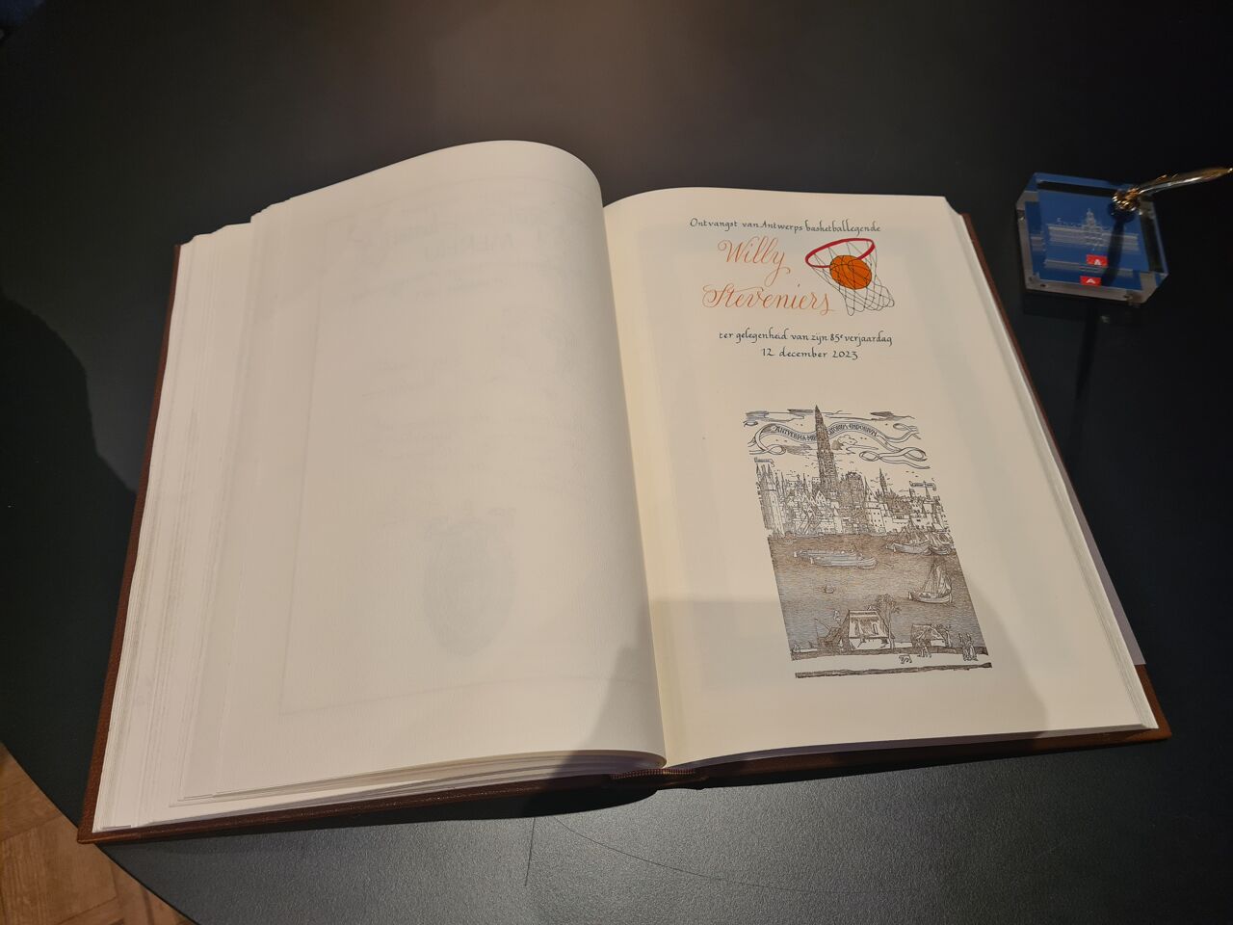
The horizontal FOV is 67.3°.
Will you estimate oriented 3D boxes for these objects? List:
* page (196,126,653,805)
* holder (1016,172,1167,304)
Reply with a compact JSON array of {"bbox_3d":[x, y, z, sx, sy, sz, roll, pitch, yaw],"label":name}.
[{"bbox_3d":[-0.106,-0.018,0.550,0.241,0.075,0.394,-4,61,-5],"label":"page"},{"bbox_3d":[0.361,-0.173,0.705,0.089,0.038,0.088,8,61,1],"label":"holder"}]

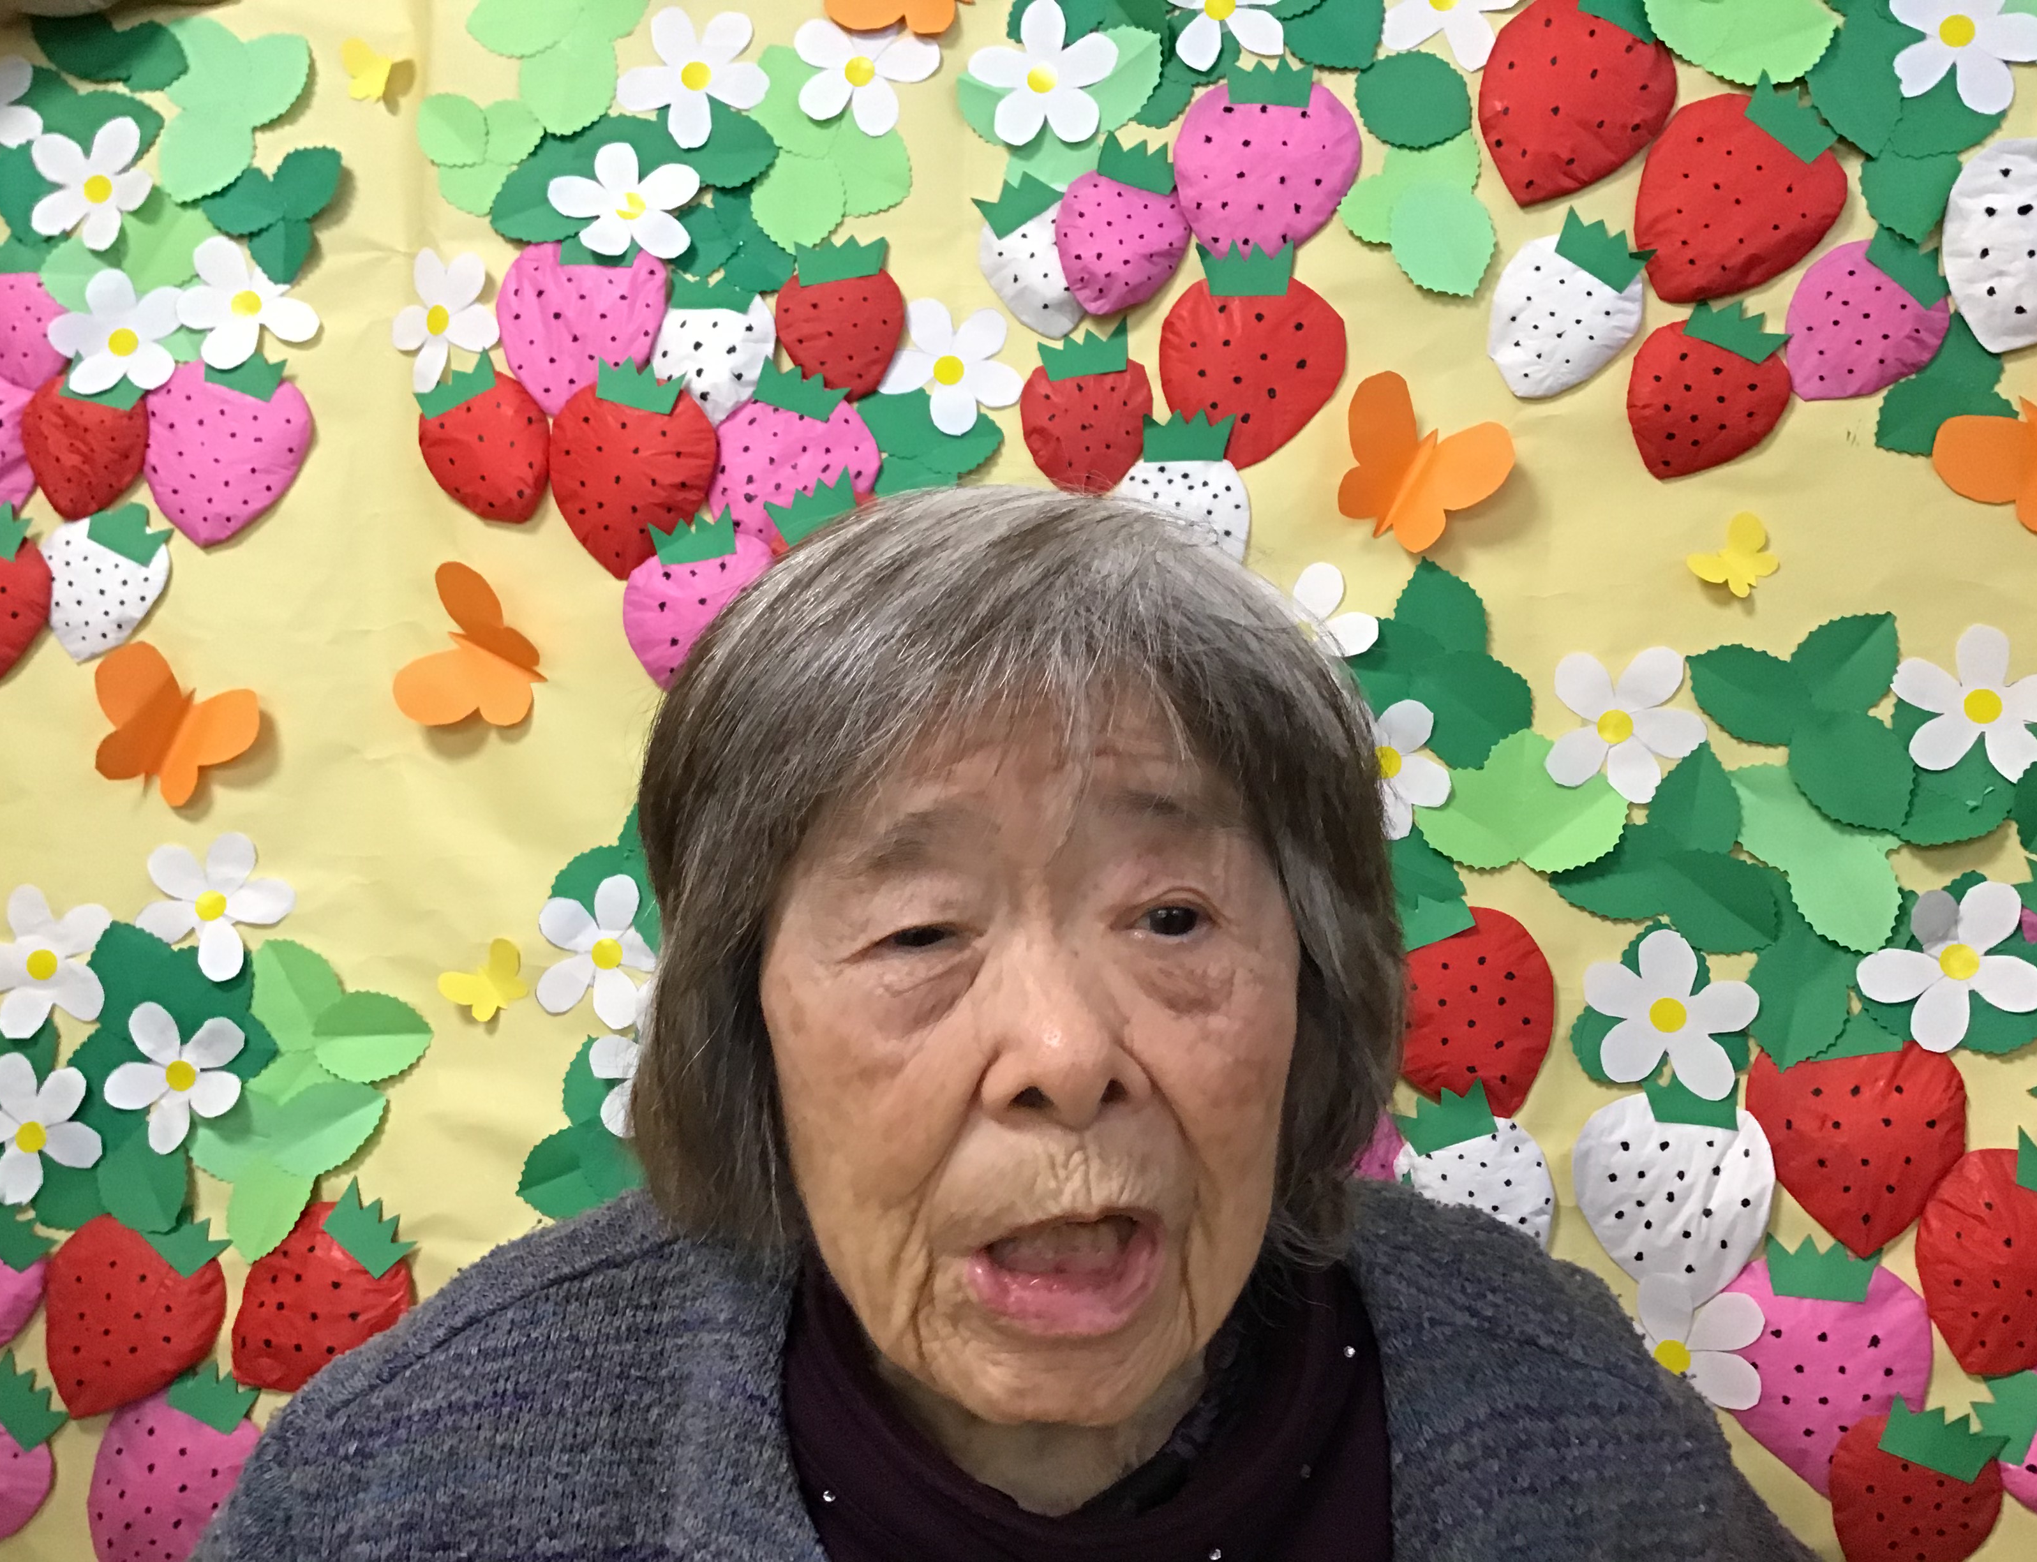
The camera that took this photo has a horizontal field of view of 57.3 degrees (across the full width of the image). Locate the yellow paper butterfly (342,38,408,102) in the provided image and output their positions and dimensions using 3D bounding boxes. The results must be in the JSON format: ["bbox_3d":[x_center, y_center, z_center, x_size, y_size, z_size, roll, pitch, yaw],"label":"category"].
[{"bbox_3d":[-0.366,-0.404,1.060,0.035,0.036,0.017,-3,-14,10],"label":"yellow paper butterfly"}]

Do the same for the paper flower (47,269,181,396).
[{"bbox_3d":[-0.476,-0.236,0.983,0.078,0.070,0.010,-1,-8,9],"label":"paper flower"}]

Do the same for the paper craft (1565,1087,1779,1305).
[{"bbox_3d":[0.282,0.178,0.803,0.084,0.099,0.020,-1,-8,9],"label":"paper craft"}]

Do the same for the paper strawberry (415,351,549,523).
[{"bbox_3d":[-0.267,-0.169,0.937,0.067,0.095,0.020,-24,-11,5],"label":"paper strawberry"}]

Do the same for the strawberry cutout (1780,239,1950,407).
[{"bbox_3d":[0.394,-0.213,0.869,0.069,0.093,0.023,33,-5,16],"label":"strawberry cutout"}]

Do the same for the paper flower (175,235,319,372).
[{"bbox_3d":[-0.403,-0.249,0.974,0.083,0.075,0.010,-1,-8,9],"label":"paper flower"}]

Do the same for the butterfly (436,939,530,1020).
[{"bbox_3d":[-0.264,0.098,0.920,0.044,0.041,0.018,-3,-14,10],"label":"butterfly"}]

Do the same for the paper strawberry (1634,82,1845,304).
[{"bbox_3d":[0.332,-0.270,0.859,0.086,0.117,0.020,34,-2,12],"label":"paper strawberry"}]

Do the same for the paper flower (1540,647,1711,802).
[{"bbox_3d":[0.266,-0.024,0.819,0.069,0.070,0.012,-1,-9,9],"label":"paper flower"}]

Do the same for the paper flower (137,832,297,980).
[{"bbox_3d":[-0.414,0.066,0.960,0.086,0.076,0.018,-3,-14,10],"label":"paper flower"}]

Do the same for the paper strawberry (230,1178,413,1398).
[{"bbox_3d":[-0.325,0.242,0.869,0.080,0.102,0.022,41,-1,13],"label":"paper strawberry"}]

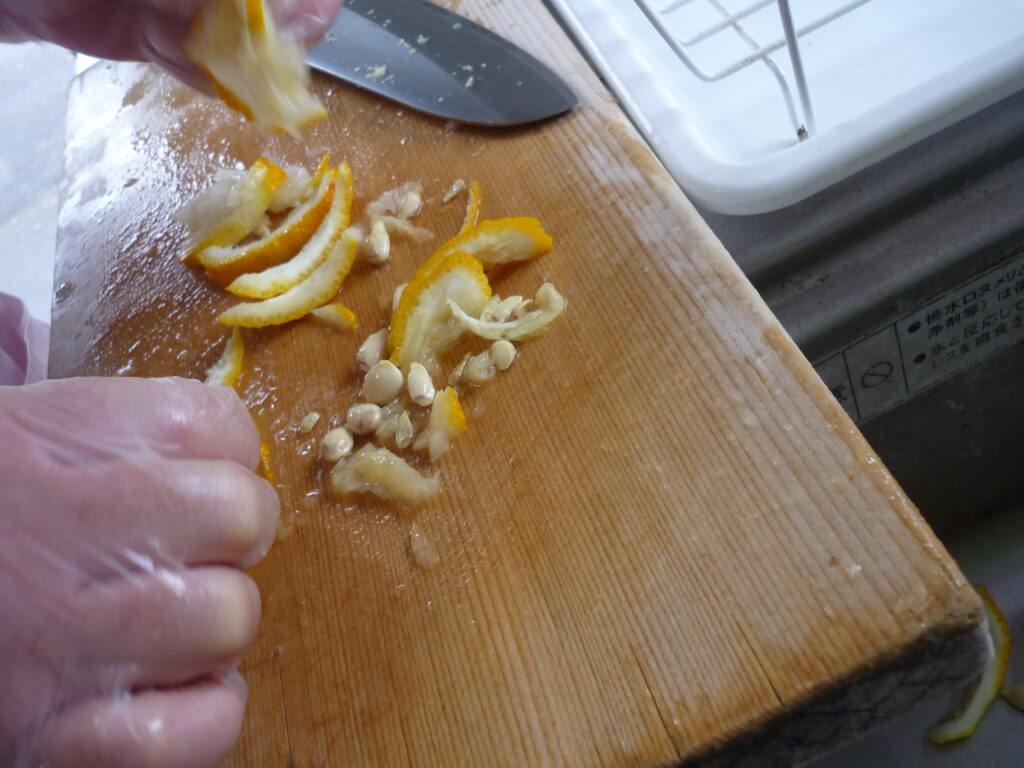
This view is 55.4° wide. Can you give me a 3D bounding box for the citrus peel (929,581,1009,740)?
[{"bbox_3d":[0.162,0.099,0.343,0.018,0.010,0.059,14,63,35],"label":"citrus peel"}]

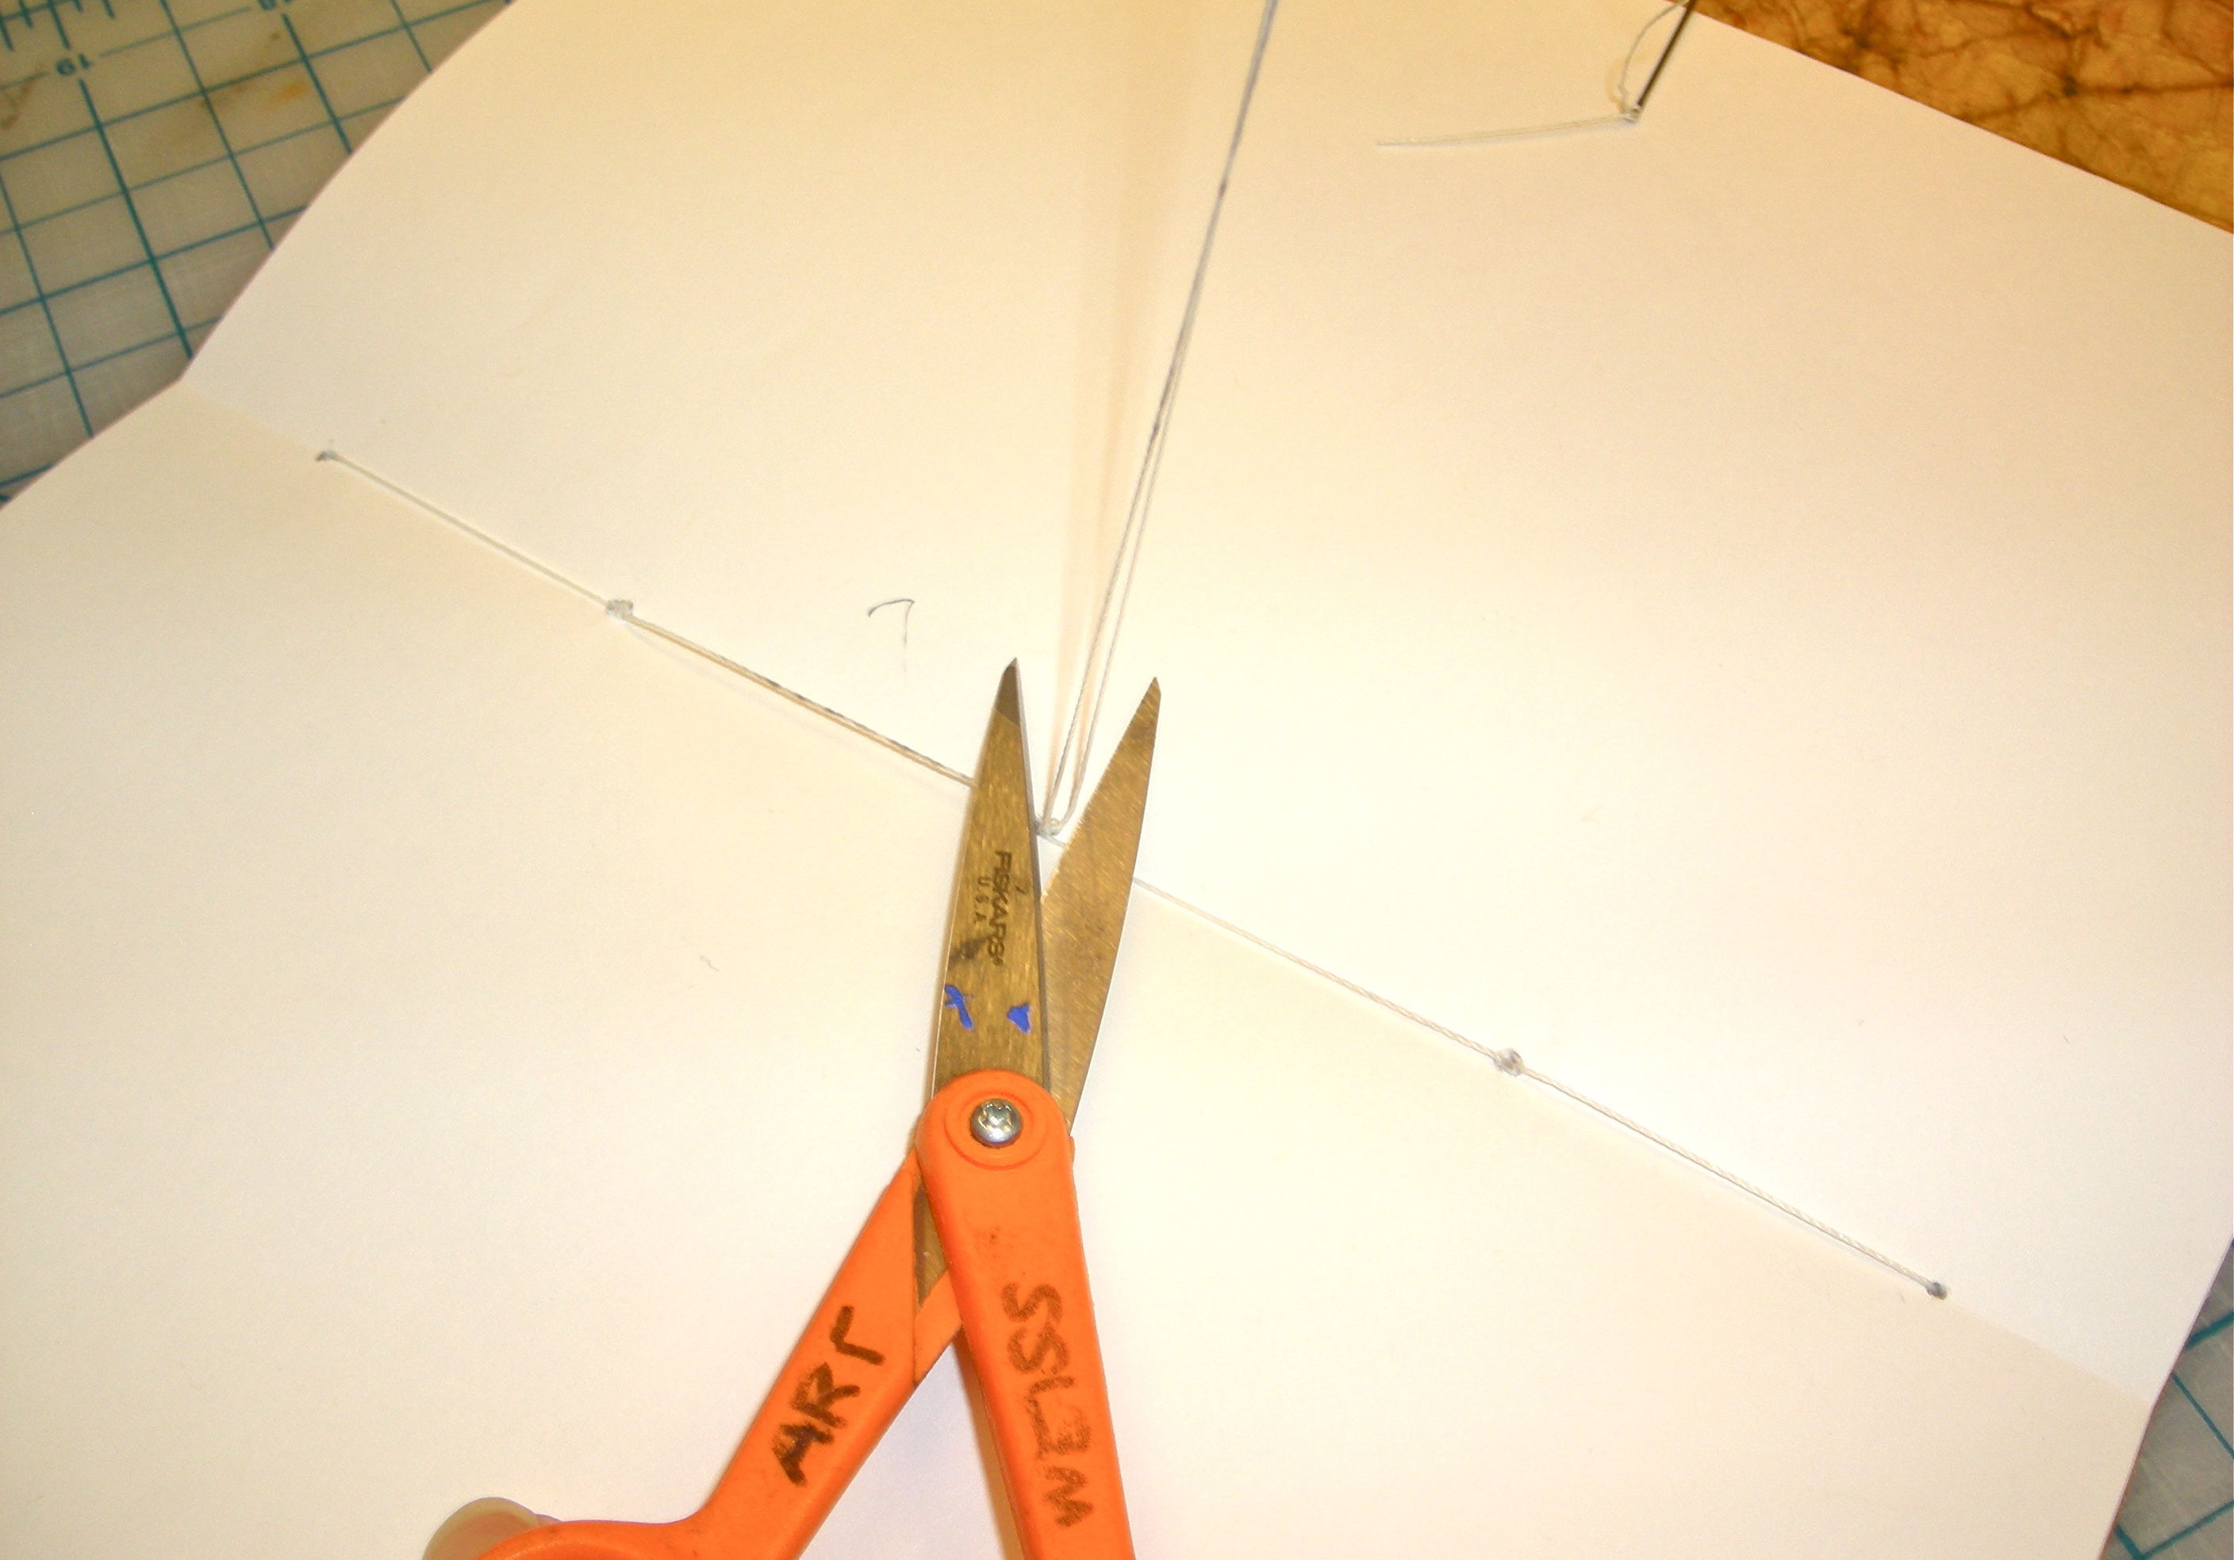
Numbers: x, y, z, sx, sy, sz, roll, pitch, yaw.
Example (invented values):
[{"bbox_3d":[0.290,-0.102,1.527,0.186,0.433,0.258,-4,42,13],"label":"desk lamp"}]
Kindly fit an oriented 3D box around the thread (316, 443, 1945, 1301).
[{"bbox_3d":[-0.007,0.004,0.246,0.178,0.003,0.003,27,59,19],"label":"thread"}]

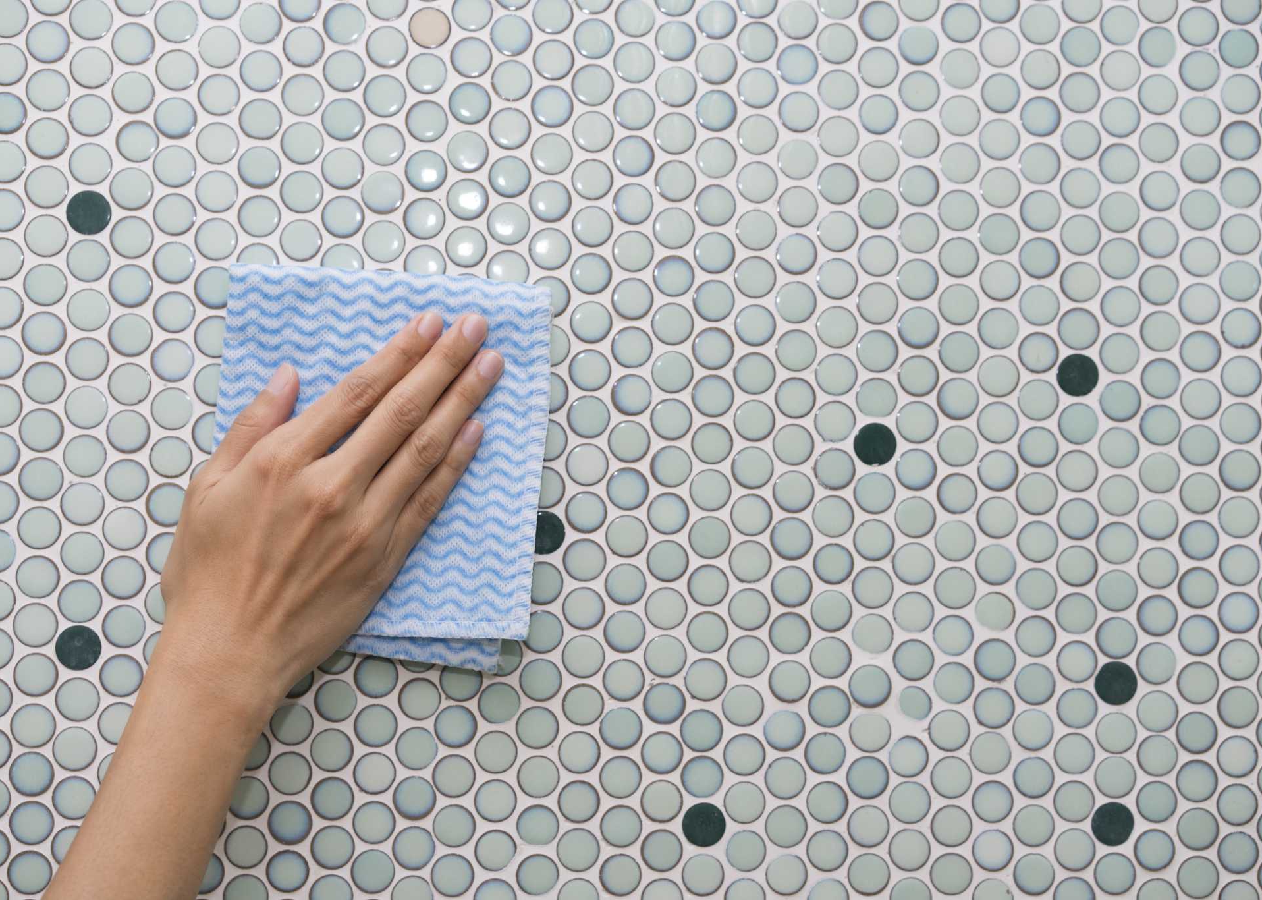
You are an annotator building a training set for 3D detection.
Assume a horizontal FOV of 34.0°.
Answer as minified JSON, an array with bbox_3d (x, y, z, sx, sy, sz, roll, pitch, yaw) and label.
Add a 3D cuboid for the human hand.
[{"bbox_3d":[-0.124,0.014,0.856,0.096,0.188,0.050,36,-3,-2],"label":"human hand"}]

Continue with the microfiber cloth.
[{"bbox_3d":[-0.108,0.006,0.877,0.140,0.167,0.015,5,-2,-3],"label":"microfiber cloth"}]

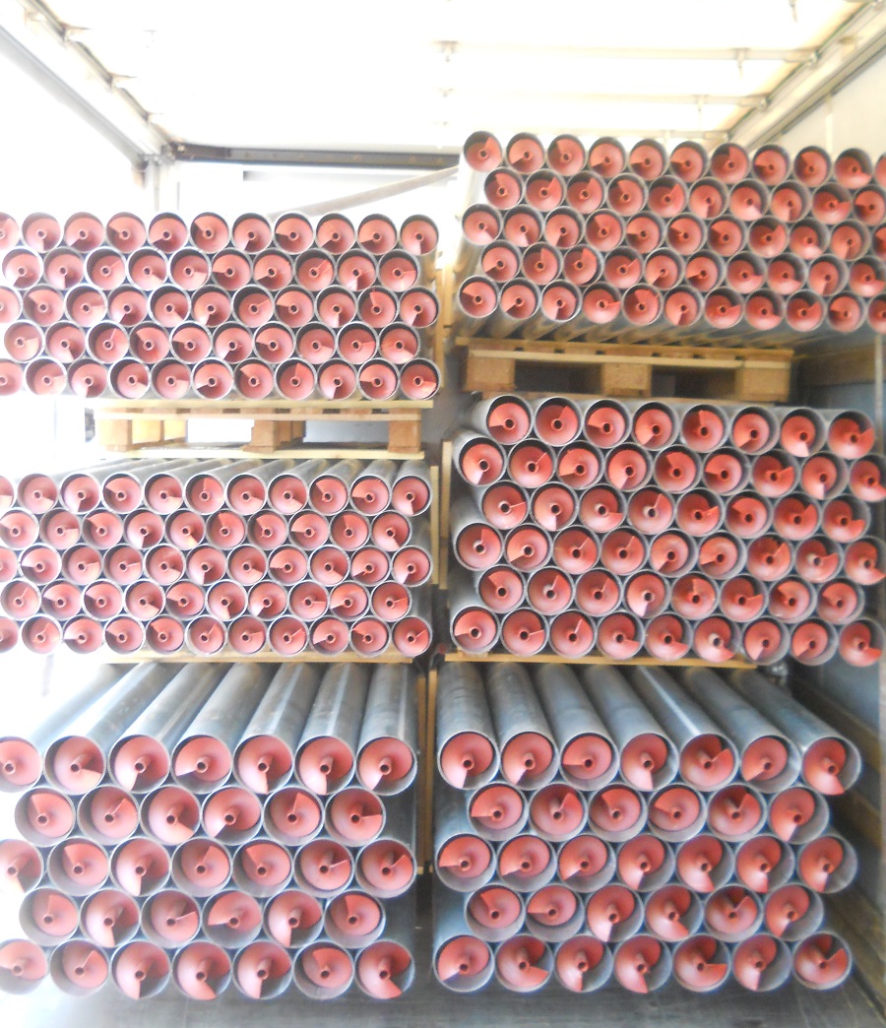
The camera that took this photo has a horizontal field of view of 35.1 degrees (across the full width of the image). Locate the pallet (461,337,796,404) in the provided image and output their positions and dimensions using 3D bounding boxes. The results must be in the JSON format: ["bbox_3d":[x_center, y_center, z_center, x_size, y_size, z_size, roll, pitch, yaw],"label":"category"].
[{"bbox_3d":[0.576,-0.486,4.918,1.010,0.153,1.130,2,5,-1],"label":"pallet"}]

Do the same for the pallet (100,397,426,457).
[{"bbox_3d":[-0.576,-0.313,4.892,1.010,0.153,1.130,0,5,-1],"label":"pallet"}]

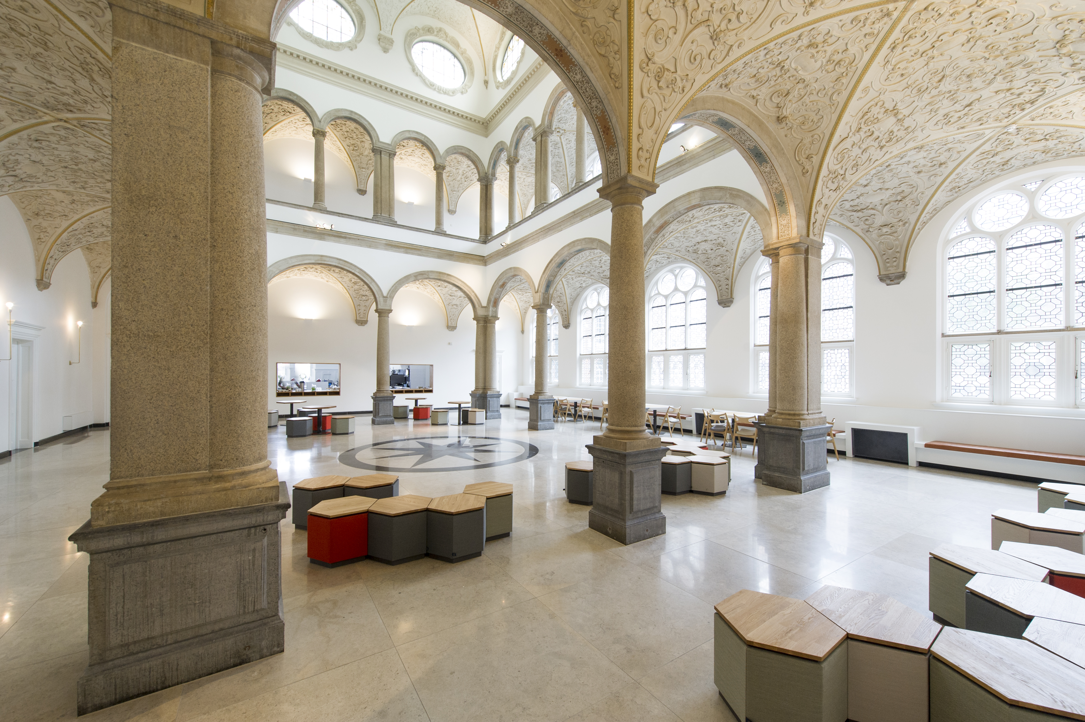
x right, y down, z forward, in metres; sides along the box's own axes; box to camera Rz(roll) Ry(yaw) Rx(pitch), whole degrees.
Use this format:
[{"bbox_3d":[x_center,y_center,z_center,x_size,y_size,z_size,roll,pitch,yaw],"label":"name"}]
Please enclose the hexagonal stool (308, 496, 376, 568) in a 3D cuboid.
[{"bbox_3d":[-1.779,1.512,3.788,0.600,0.430,0.520,1,-2,-33],"label":"hexagonal stool"}]

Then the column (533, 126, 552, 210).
[{"bbox_3d":[0.022,-5.737,12.767,0.400,2.469,0.800,1,-2,-33],"label":"column"}]

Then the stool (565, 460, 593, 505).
[{"bbox_3d":[0.563,1.616,5.627,0.588,0.447,0.509,1,-2,-33],"label":"stool"}]

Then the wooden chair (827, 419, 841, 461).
[{"bbox_3d":[5.296,1.506,8.049,0.520,0.780,0.500,1,-2,-33],"label":"wooden chair"}]

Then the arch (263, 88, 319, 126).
[{"bbox_3d":[-7.538,-7.467,12.460,1.740,0.940,0.360,1,-2,-33],"label":"arch"}]

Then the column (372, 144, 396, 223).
[{"bbox_3d":[-5.148,-5.725,13.743,0.694,2.354,0.362,1,-2,-34],"label":"column"}]

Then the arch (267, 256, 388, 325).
[{"bbox_3d":[-6.648,-2.419,12.908,3.400,1.500,0.400,1,-2,-33],"label":"arch"}]

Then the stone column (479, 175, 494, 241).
[{"bbox_3d":[-2.066,-5.666,15.666,0.463,2.354,0.463,1,-2,-34],"label":"stone column"}]

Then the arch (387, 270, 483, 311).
[{"bbox_3d":[-3.705,-2.373,14.736,3.410,1.512,0.454,1,-2,-33],"label":"arch"}]

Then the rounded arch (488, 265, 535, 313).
[{"bbox_3d":[-0.955,-2.361,14.167,0.400,1.470,3.500,1,-2,-33],"label":"rounded arch"}]

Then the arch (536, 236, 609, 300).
[{"bbox_3d":[1.031,-2.459,11.171,0.400,1.500,3.500,1,-2,-33],"label":"arch"}]

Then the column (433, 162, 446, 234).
[{"bbox_3d":[-3.593,-5.693,14.775,0.337,2.354,0.337,1,-2,-34],"label":"column"}]

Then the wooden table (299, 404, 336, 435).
[{"bbox_3d":[-6.061,1.610,11.489,0.790,0.707,0.689,1,-2,-29],"label":"wooden table"}]

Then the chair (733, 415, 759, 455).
[{"bbox_3d":[4.378,1.543,8.929,0.521,0.798,0.512,1,-2,-33],"label":"chair"}]

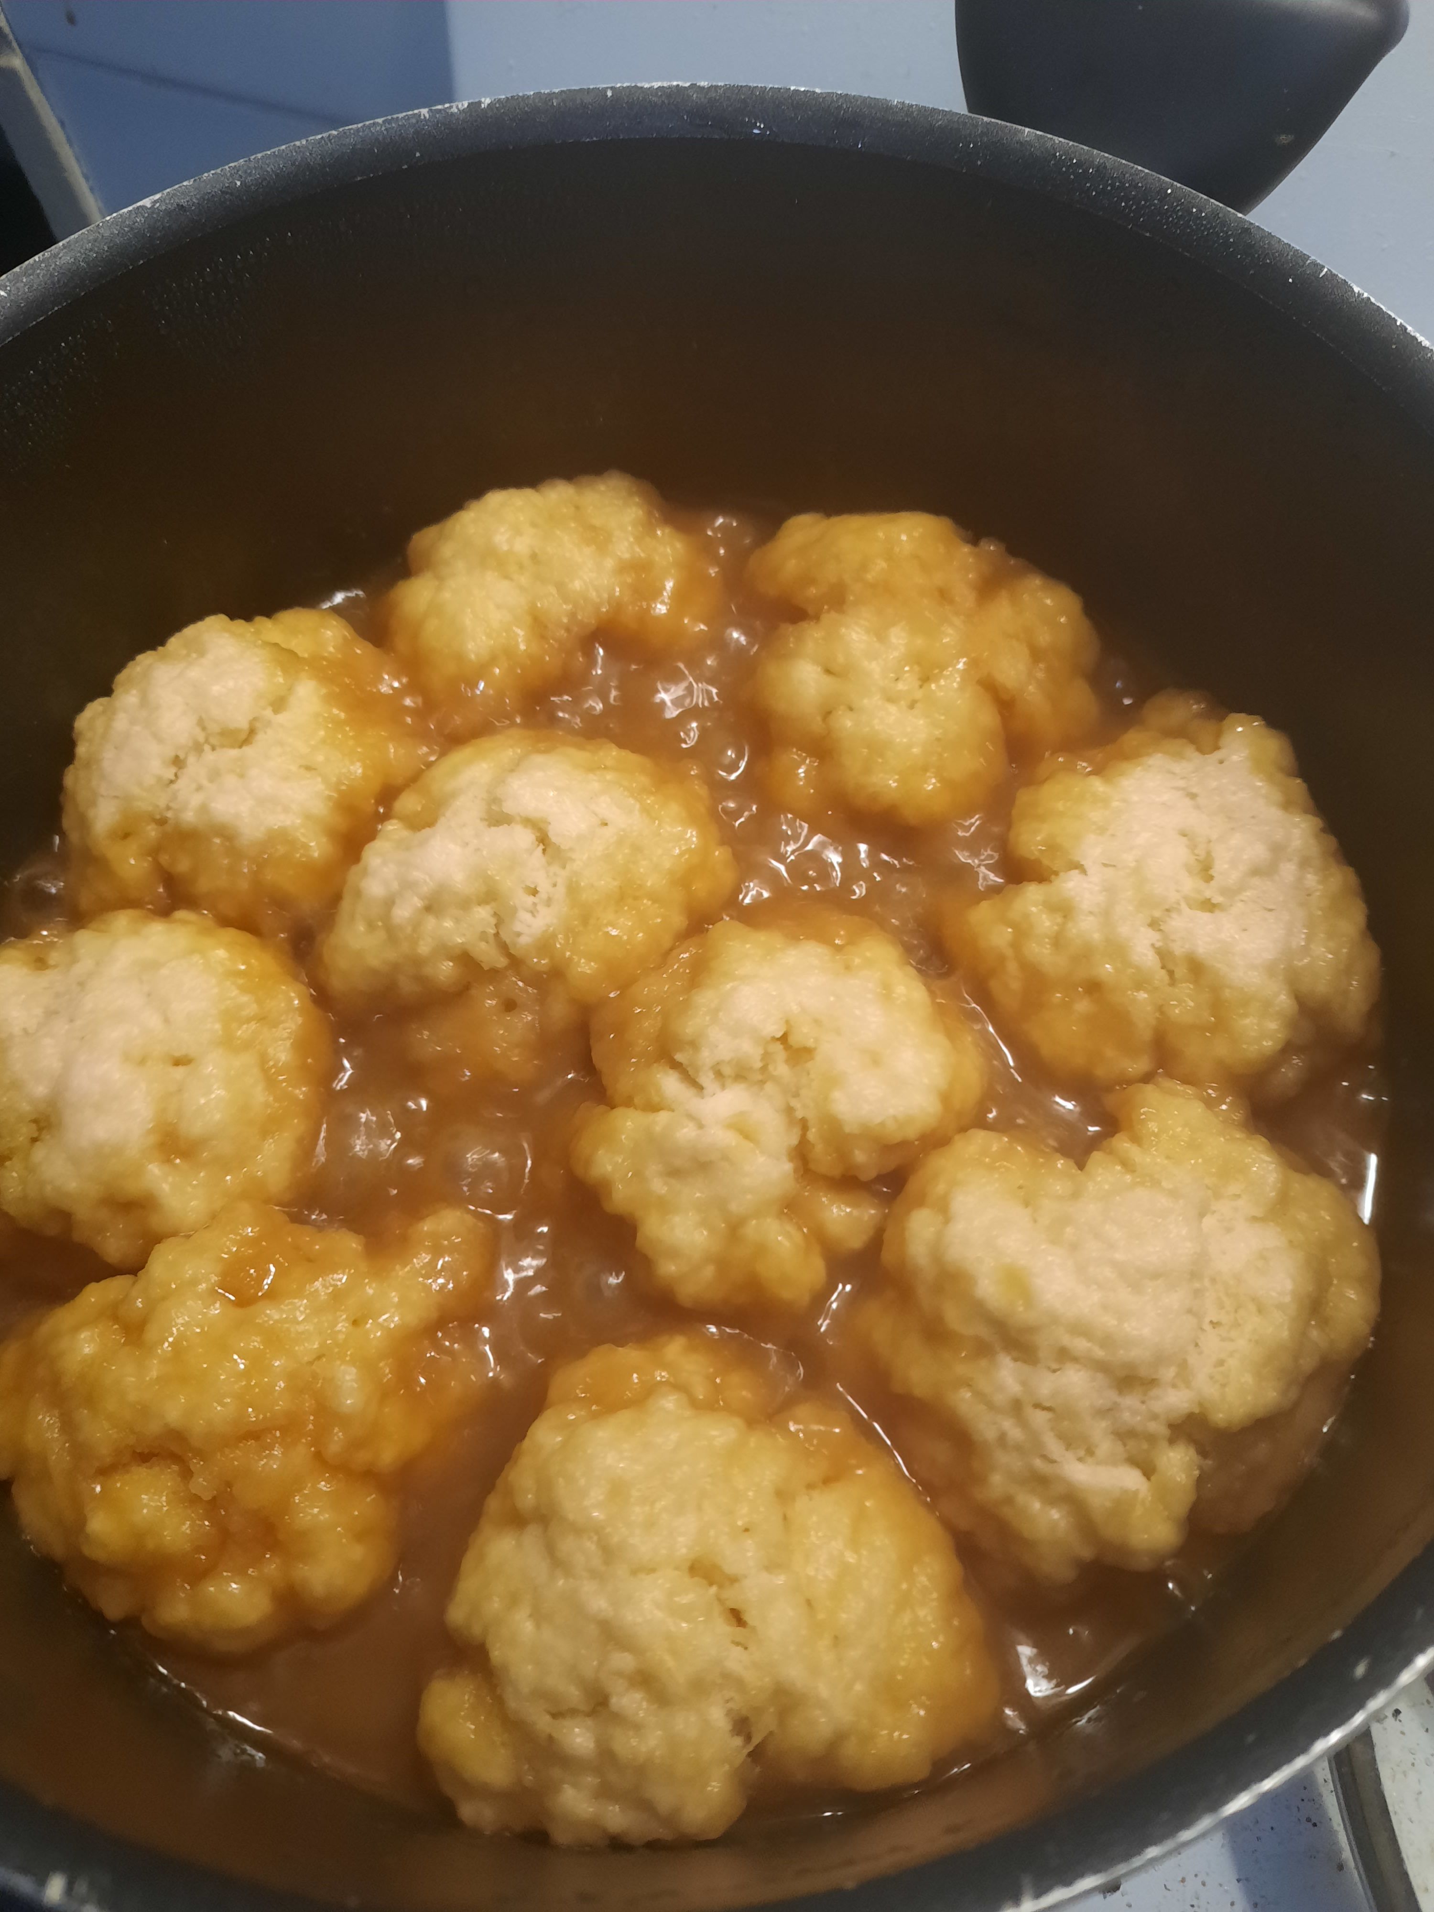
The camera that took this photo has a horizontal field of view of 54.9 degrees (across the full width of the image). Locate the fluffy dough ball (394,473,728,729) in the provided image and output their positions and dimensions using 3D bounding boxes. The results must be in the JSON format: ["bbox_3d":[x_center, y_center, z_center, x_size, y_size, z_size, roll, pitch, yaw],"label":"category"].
[{"bbox_3d":[-0.031,-0.068,0.265,0.063,0.042,0.053,-12,62,-4],"label":"fluffy dough ball"}]

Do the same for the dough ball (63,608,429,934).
[{"bbox_3d":[-0.084,-0.033,0.249,0.063,0.045,0.063,-1,62,2],"label":"dough ball"}]

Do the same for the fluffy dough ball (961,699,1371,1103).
[{"bbox_3d":[0.074,-0.011,0.230,0.066,0.045,0.070,-1,62,2],"label":"fluffy dough ball"}]

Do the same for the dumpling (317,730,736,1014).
[{"bbox_3d":[-0.031,-0.012,0.236,0.070,0.044,0.055,-17,62,-6],"label":"dumpling"}]

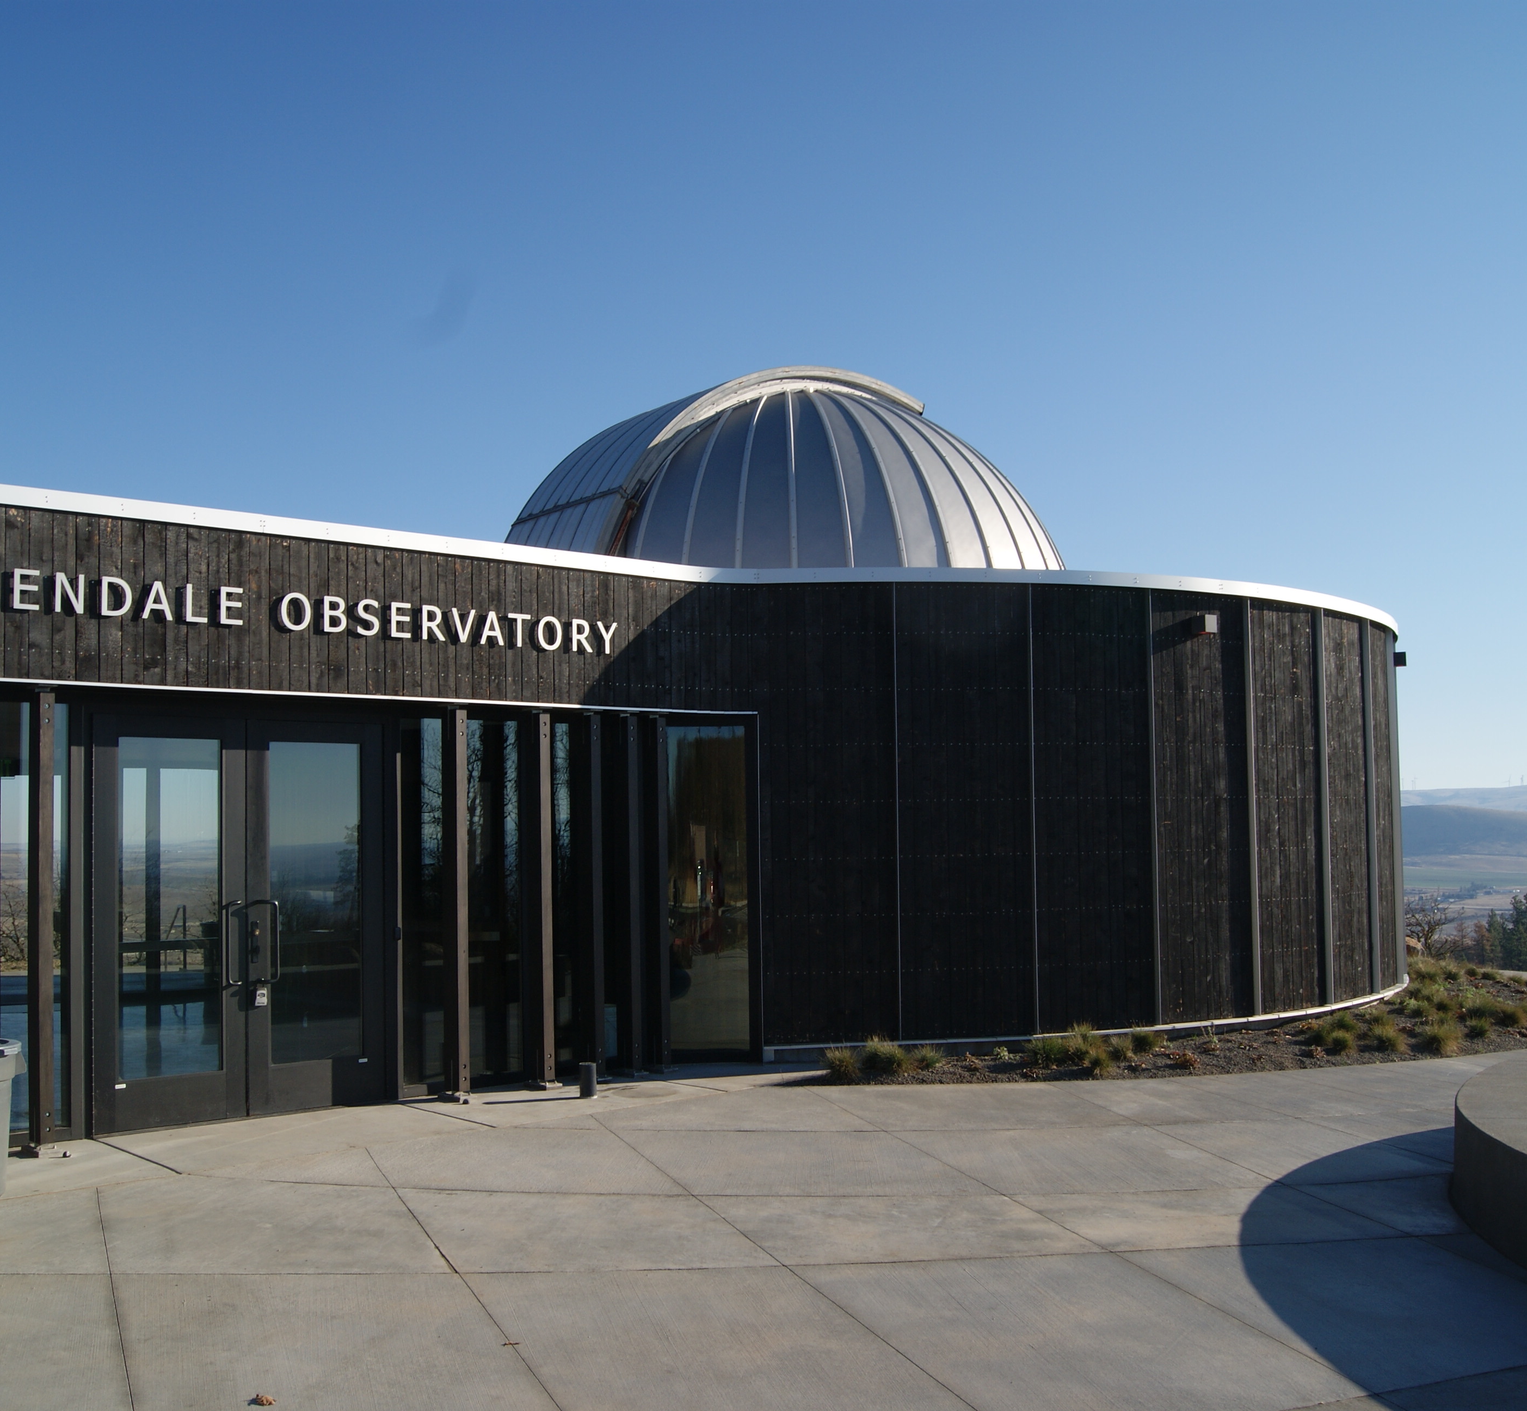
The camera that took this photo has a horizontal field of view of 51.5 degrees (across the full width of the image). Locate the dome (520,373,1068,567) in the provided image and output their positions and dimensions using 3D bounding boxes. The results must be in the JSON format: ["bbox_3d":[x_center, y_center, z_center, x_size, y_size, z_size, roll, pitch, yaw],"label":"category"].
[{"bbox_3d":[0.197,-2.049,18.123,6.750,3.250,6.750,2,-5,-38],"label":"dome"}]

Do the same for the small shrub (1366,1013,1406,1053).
[{"bbox_3d":[4.562,2.401,11.600,0.300,0.270,0.300,-2,-4,21],"label":"small shrub"}]

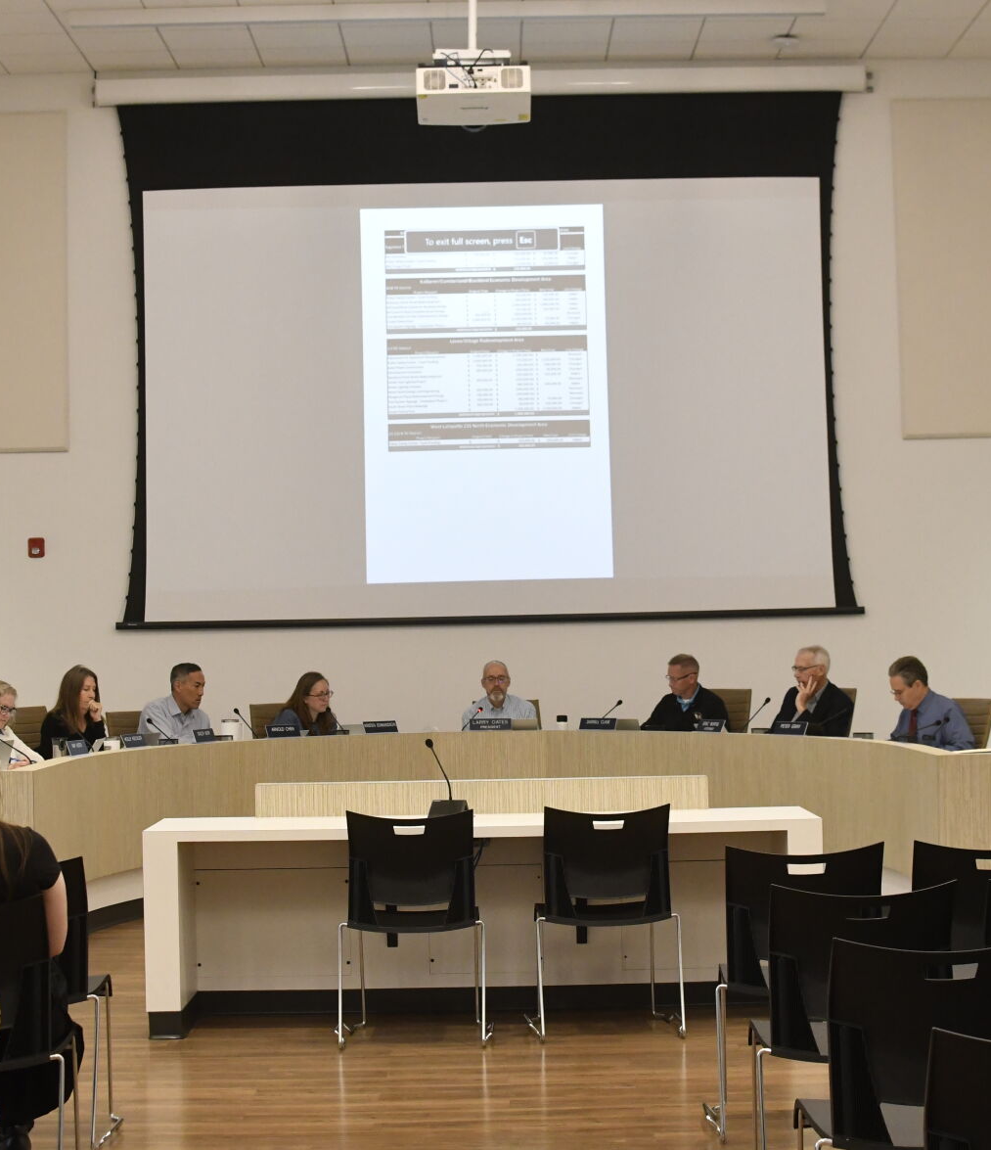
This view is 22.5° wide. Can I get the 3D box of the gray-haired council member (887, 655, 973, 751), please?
[{"bbox_3d":[2.074,1.069,11.825,0.500,1.320,0.700,-2,-2,38],"label":"gray-haired council member"}]

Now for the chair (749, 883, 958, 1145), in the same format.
[{"bbox_3d":[0.910,1.183,6.289,0.520,0.845,0.560,-1,-2,0],"label":"chair"}]

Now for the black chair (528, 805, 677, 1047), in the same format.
[{"bbox_3d":[0.398,1.256,9.229,0.520,0.835,0.570,-1,-1,-4],"label":"black chair"}]

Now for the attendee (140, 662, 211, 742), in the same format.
[{"bbox_3d":[-1.743,1.168,14.021,0.800,1.341,0.550,-2,-2,43],"label":"attendee"}]

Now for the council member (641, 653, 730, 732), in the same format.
[{"bbox_3d":[1.087,1.133,14.074,0.510,1.350,0.700,-2,-2,18],"label":"council member"}]

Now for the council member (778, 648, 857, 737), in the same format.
[{"bbox_3d":[1.696,1.074,13.521,0.800,1.376,0.550,0,-2,-43],"label":"council member"}]

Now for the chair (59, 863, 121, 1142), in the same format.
[{"bbox_3d":[-1.412,1.261,7.494,0.520,0.845,0.560,-1,-2,5],"label":"chair"}]

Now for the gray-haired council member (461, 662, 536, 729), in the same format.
[{"bbox_3d":[0.028,1.171,14.844,0.520,1.312,0.800,-1,-1,0],"label":"gray-haired council member"}]

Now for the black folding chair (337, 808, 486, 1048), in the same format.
[{"bbox_3d":[-0.294,1.267,9.146,0.520,0.835,0.570,-1,-1,1],"label":"black folding chair"}]

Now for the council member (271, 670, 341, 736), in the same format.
[{"bbox_3d":[-1.067,1.212,14.811,0.500,1.269,0.800,0,-2,-38],"label":"council member"}]

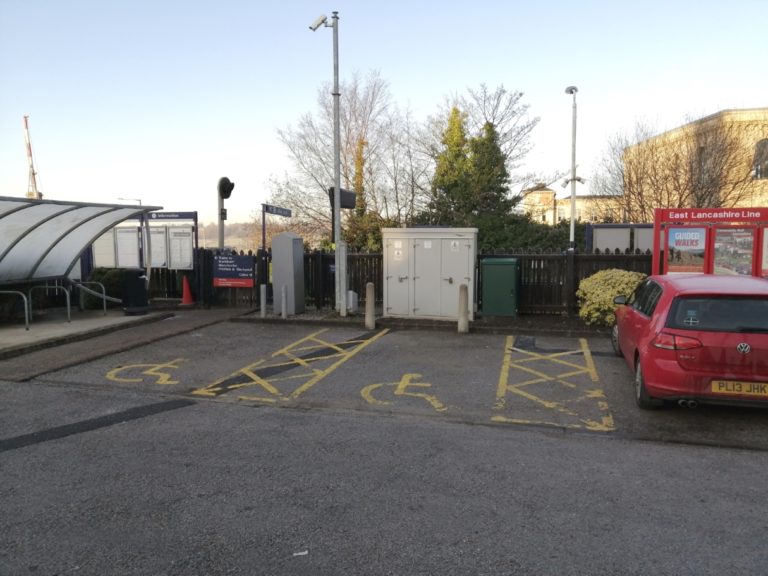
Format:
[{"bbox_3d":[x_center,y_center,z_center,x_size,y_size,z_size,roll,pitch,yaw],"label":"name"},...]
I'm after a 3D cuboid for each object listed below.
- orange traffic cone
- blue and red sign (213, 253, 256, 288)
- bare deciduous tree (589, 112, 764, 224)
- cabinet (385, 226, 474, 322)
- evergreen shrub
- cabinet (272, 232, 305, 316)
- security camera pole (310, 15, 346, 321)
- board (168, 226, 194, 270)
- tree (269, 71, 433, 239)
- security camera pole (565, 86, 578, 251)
[{"bbox_3d":[-4.891,0.047,14.863,0.410,0.755,0.410,1,5,14],"label":"orange traffic cone"},{"bbox_3d":[-3.616,-0.387,14.423,0.980,0.791,0.040,1,5,9],"label":"blue and red sign"},{"bbox_3d":[12.037,-3.824,24.758,6.800,6.712,5.800,2,6,26],"label":"bare deciduous tree"},{"bbox_3d":[0.955,-0.312,12.271,1.850,1.819,0.680,1,5,14],"label":"cabinet"},{"bbox_3d":[4.555,0.146,11.860,1.420,1.086,1.200,1,5,14],"label":"evergreen shrub"},{"bbox_3d":[-2.057,-0.327,12.843,0.480,1.719,0.540,1,5,14],"label":"cabinet"},{"bbox_3d":[-1.138,-2.523,12.425,0.740,6.195,0.280,-1,5,-6],"label":"security camera pole"},{"bbox_3d":[-5.136,-0.997,15.171,0.670,1.100,0.080,1,5,16],"label":"board"},{"bbox_3d":[-1.399,-4.414,23.701,6.200,8.077,5.600,0,5,0],"label":"tree"},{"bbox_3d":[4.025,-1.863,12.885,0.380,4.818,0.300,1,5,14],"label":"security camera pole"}]

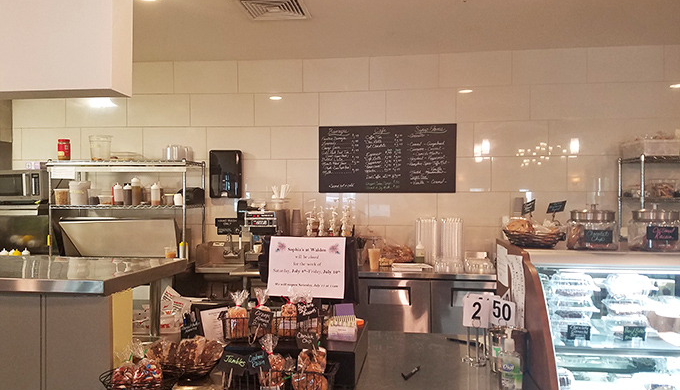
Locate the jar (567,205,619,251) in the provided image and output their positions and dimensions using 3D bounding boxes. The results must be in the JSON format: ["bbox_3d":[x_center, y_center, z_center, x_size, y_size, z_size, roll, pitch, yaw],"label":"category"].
[{"bbox_3d":[0.934,0.120,1.890,0.170,0.166,0.170,0,-1,14],"label":"jar"}]

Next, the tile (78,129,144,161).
[{"bbox_3d":[-2.168,-0.486,4.861,0.610,0.304,0.010,0,-1,7],"label":"tile"}]

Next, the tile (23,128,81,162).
[{"bbox_3d":[-2.756,-0.476,4.898,0.606,0.303,0.010,0,1,7],"label":"tile"}]

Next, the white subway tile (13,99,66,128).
[{"bbox_3d":[-2.903,-0.795,4.942,0.545,0.305,0.010,0,0,7],"label":"white subway tile"}]

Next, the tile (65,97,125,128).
[{"bbox_3d":[-2.304,-0.783,4.840,0.606,0.303,0.010,0,1,7],"label":"tile"}]

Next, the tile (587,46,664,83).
[{"bbox_3d":[2.379,-1.084,4.260,0.605,0.302,0.010,0,0,7],"label":"tile"}]

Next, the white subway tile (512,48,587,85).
[{"bbox_3d":[1.789,-1.094,4.362,0.606,0.303,0.010,0,1,7],"label":"white subway tile"}]

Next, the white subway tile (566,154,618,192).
[{"bbox_3d":[2.240,-0.173,4.326,0.606,0.303,0.010,0,1,7],"label":"white subway tile"}]

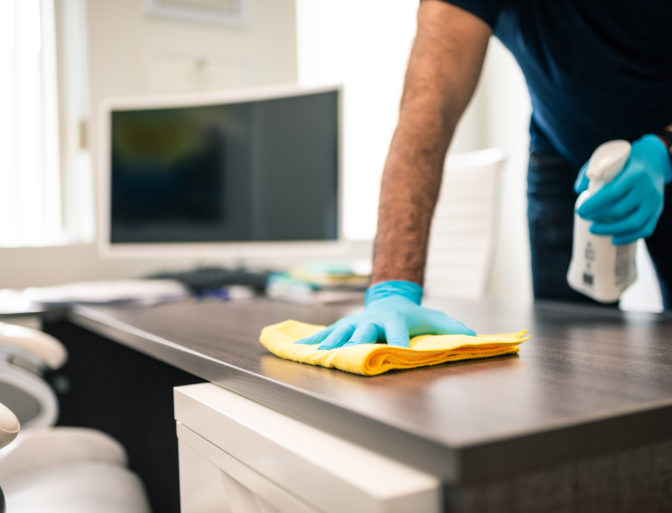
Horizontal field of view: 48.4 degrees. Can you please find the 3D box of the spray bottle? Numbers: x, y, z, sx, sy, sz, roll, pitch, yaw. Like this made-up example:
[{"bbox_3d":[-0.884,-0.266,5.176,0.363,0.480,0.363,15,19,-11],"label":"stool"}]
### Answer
[{"bbox_3d":[0.390,-0.054,1.090,0.080,0.225,0.072,-30,36,-28],"label":"spray bottle"}]

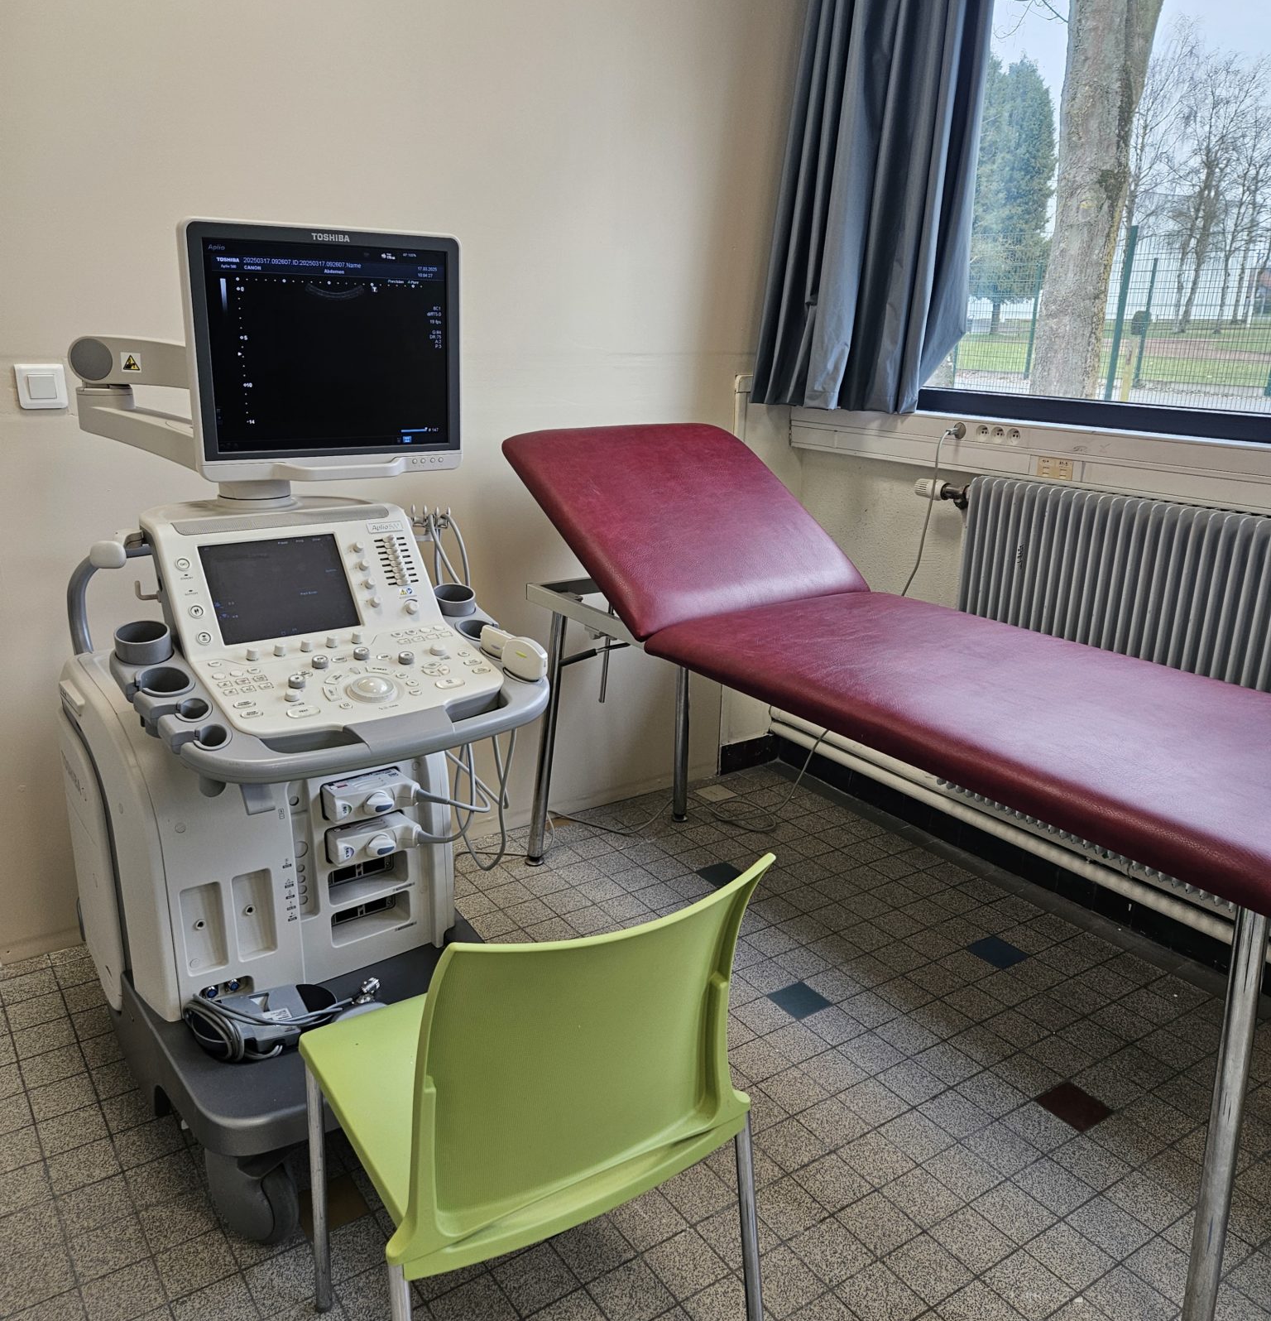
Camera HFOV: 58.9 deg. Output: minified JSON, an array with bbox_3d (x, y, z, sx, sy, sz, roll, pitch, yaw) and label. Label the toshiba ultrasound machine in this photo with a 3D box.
[{"bbox_3d":[-0.563,0.056,1.855,0.610,1.460,0.870,-11,22,-35],"label":"toshiba ultrasound machine"}]

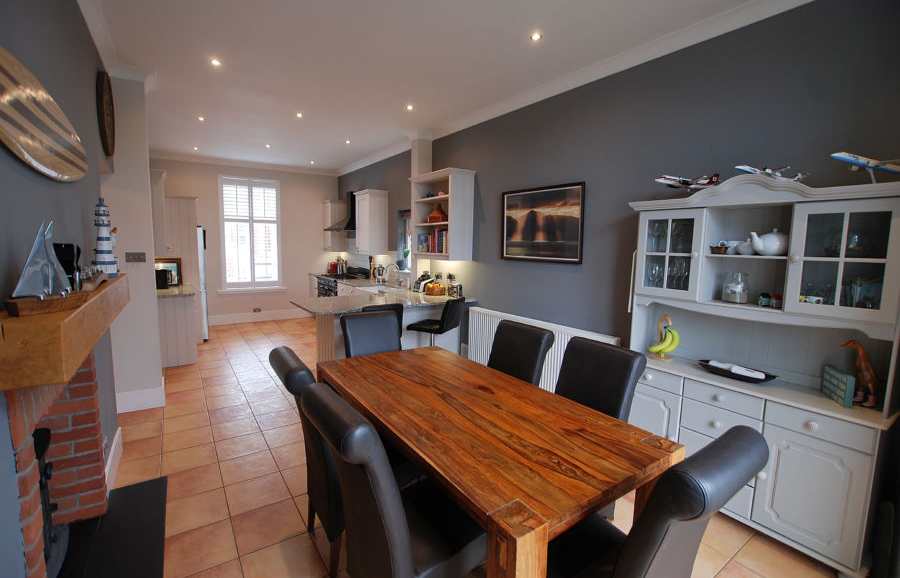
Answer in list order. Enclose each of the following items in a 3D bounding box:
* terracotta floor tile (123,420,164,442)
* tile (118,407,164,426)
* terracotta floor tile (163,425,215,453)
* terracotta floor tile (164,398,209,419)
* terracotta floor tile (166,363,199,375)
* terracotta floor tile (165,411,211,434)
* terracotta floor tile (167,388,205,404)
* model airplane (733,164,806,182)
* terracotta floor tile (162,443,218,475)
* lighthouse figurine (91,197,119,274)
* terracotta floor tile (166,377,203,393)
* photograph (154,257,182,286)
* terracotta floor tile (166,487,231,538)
[{"bbox_3d":[-2.594,1.195,3.133,0.305,0.010,0.335,-2,7,-36],"label":"terracotta floor tile"},{"bbox_3d":[-2.708,1.122,3.282,0.326,0.010,0.326,-2,8,-36],"label":"tile"},{"bbox_3d":[-2.072,1.198,2.976,0.331,0.012,0.331,-4,8,-36],"label":"terracotta floor tile"},{"bbox_3d":[-2.533,1.151,3.602,0.335,0.010,0.335,-2,7,-36],"label":"terracotta floor tile"},{"bbox_3d":[-3.343,1.005,4.699,0.335,0.010,0.335,-2,7,-36],"label":"terracotta floor tile"},{"bbox_3d":[-2.270,1.164,3.246,0.331,0.012,0.331,-4,8,-36],"label":"terracotta floor tile"},{"bbox_3d":[-2.735,1.114,3.876,0.335,0.010,0.335,-2,7,-36],"label":"terracotta floor tile"},{"bbox_3d":[1.767,-0.646,2.082,0.345,0.085,0.300,16,8,4],"label":"model airplane"},{"bbox_3d":[-1.858,1.218,2.685,0.326,0.010,0.326,-2,8,-36],"label":"terracotta floor tile"},{"bbox_3d":[-1.885,-0.284,2.046,0.110,0.420,0.110,-2,8,-36],"label":"lighthouse figurine"},{"bbox_3d":[-2.938,1.078,4.151,0.335,0.010,0.335,-2,7,-36],"label":"terracotta floor tile"},{"bbox_3d":[-4.194,-0.238,5.470,0.470,0.411,0.030,-2,2,-36],"label":"photograph"},{"bbox_3d":[-1.459,1.290,2.164,0.303,0.010,0.326,-2,8,-36],"label":"terracotta floor tile"}]

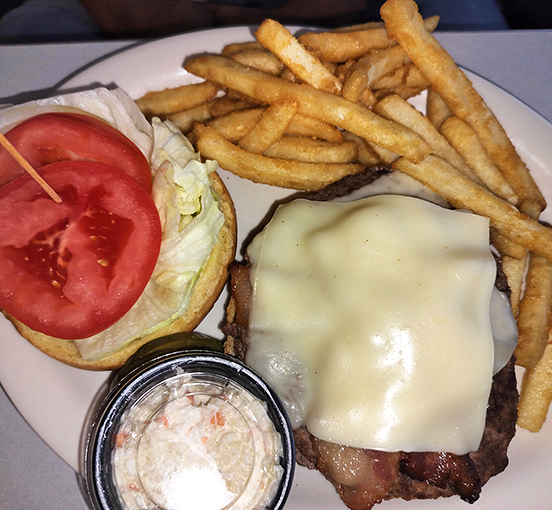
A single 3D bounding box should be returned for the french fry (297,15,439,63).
[{"bbox_3d":[0.049,-0.116,0.251,0.074,0.012,0.013,-10,73,-4],"label":"french fry"}]

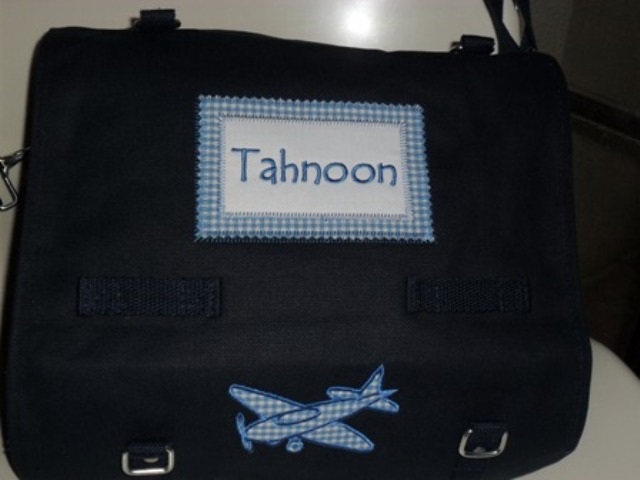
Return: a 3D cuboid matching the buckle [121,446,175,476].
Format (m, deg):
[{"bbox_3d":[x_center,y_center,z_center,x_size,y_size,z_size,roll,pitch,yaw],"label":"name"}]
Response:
[{"bbox_3d":[-0.119,0.154,0.566,0.036,0.023,0.006,-2,6,-12],"label":"buckle"}]

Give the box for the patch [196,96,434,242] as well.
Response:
[{"bbox_3d":[-0.004,-0.052,0.602,0.172,0.003,0.113,0,71,-9],"label":"patch"}]

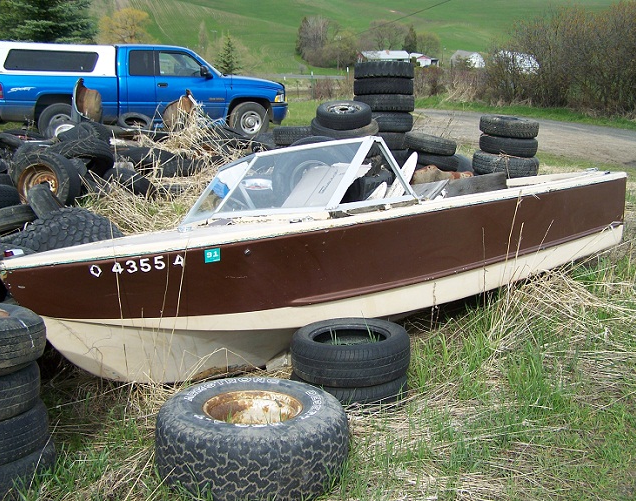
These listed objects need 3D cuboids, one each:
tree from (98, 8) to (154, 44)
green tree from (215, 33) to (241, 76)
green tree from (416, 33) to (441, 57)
[{"bbox_3d":[-10.521,-11.149,40.000,3.200,4.200,3.200,0,12,0],"label":"tree"},{"bbox_3d":[-4.647,-9.969,38.000,1.500,2.600,1.500,0,12,0],"label":"green tree"},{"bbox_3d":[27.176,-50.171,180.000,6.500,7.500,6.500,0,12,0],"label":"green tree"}]

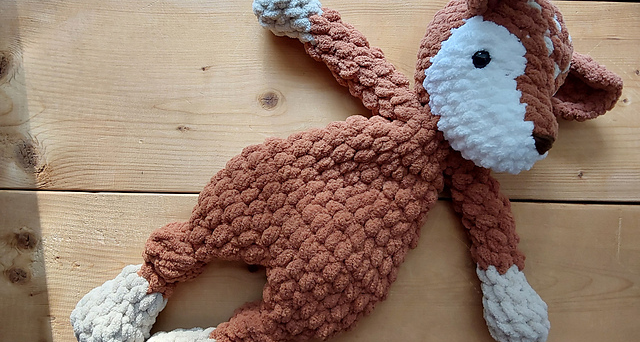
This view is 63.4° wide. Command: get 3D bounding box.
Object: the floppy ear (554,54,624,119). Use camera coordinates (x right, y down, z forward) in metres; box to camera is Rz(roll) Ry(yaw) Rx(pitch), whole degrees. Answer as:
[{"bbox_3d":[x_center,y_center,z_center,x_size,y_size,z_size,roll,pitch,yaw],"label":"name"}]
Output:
[{"bbox_3d":[0.220,-0.071,0.433,0.063,0.040,0.052,12,115,-7],"label":"floppy ear"}]

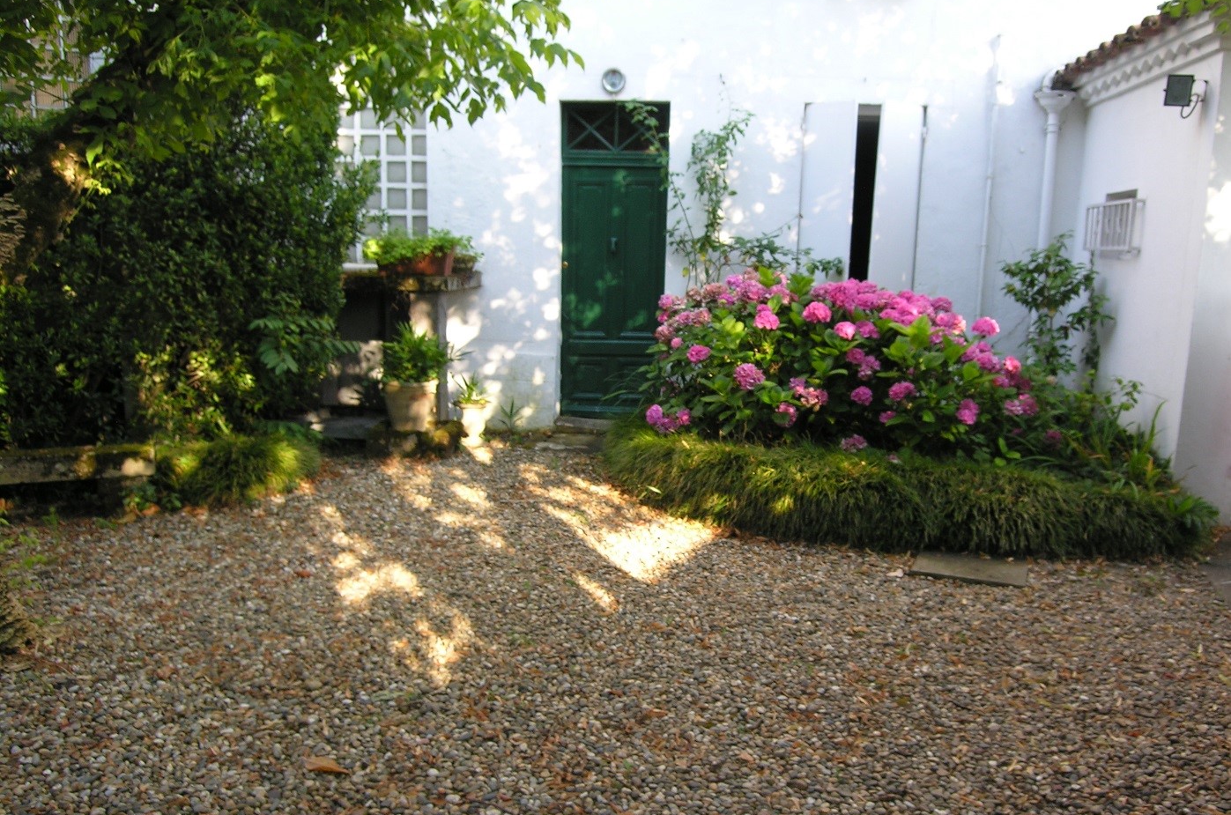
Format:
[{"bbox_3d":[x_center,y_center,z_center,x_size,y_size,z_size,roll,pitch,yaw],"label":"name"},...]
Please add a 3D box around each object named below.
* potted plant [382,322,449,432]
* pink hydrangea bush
[{"bbox_3d":[-1.583,-0.243,6.750,0.520,0.830,0.520,1,9,0],"label":"potted plant"},{"bbox_3d":[1.468,-0.271,5.800,2.500,1.250,1.800,1,9,0],"label":"pink hydrangea bush"}]

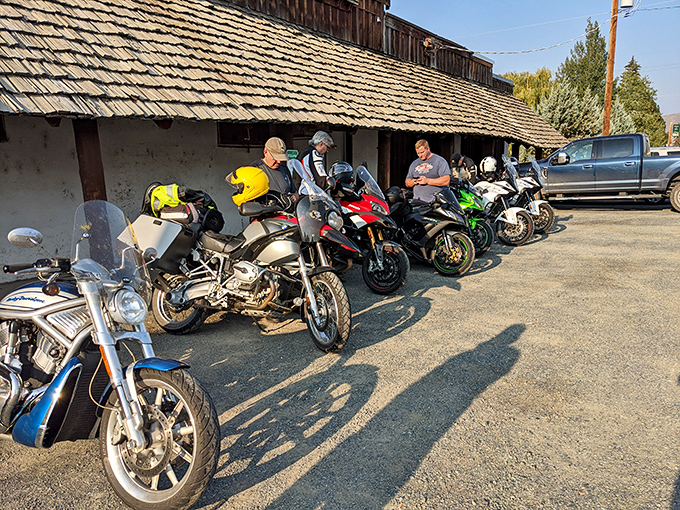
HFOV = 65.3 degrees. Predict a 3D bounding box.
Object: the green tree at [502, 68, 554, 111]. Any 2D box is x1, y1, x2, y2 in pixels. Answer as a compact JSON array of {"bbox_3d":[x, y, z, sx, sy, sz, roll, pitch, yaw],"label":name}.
[{"bbox_3d":[18.036,-13.060,50.862,6.500,9.210,6.500,-1,11,0],"label":"green tree"}]

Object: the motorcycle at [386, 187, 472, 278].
[{"bbox_3d":[0.931,-0.356,7.351,2.050,1.130,0.750,8,14,40],"label":"motorcycle"}]

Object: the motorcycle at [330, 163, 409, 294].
[{"bbox_3d":[-0.079,-0.316,6.511,2.120,1.420,0.880,7,14,37],"label":"motorcycle"}]

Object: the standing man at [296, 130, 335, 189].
[{"bbox_3d":[-0.282,-0.518,6.100,0.470,1.780,0.520,1,10,7],"label":"standing man"}]

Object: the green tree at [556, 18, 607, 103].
[{"bbox_3d":[21.833,-14.240,47.196,6.000,12.770,6.000,-1,11,0],"label":"green tree"}]

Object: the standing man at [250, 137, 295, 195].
[{"bbox_3d":[-0.606,-0.254,5.111,0.550,1.720,0.400,-10,14,-41],"label":"standing man"}]

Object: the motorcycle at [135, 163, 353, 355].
[{"bbox_3d":[-0.780,-0.020,4.332,2.140,1.450,0.920,4,11,22],"label":"motorcycle"}]

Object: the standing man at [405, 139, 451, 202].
[{"bbox_3d":[1.201,-0.721,7.200,0.640,1.750,0.450,5,12,28],"label":"standing man"}]

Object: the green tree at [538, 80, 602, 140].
[{"bbox_3d":[14.826,-8.251,34.560,4.200,5.980,4.200,-1,11,0],"label":"green tree"}]

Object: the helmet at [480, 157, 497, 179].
[{"bbox_3d":[2.663,-1.585,9.500,0.320,0.280,0.250,4,12,24],"label":"helmet"}]

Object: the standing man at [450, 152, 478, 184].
[{"bbox_3d":[2.390,-1.149,10.100,0.550,1.520,0.550,10,15,44],"label":"standing man"}]

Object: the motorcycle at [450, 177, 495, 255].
[{"bbox_3d":[1.360,-0.583,8.131,2.050,1.140,0.770,4,11,24],"label":"motorcycle"}]

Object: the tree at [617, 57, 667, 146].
[{"bbox_3d":[23.949,-11.409,42.822,5.600,8.780,5.600,-1,11,0],"label":"tree"}]

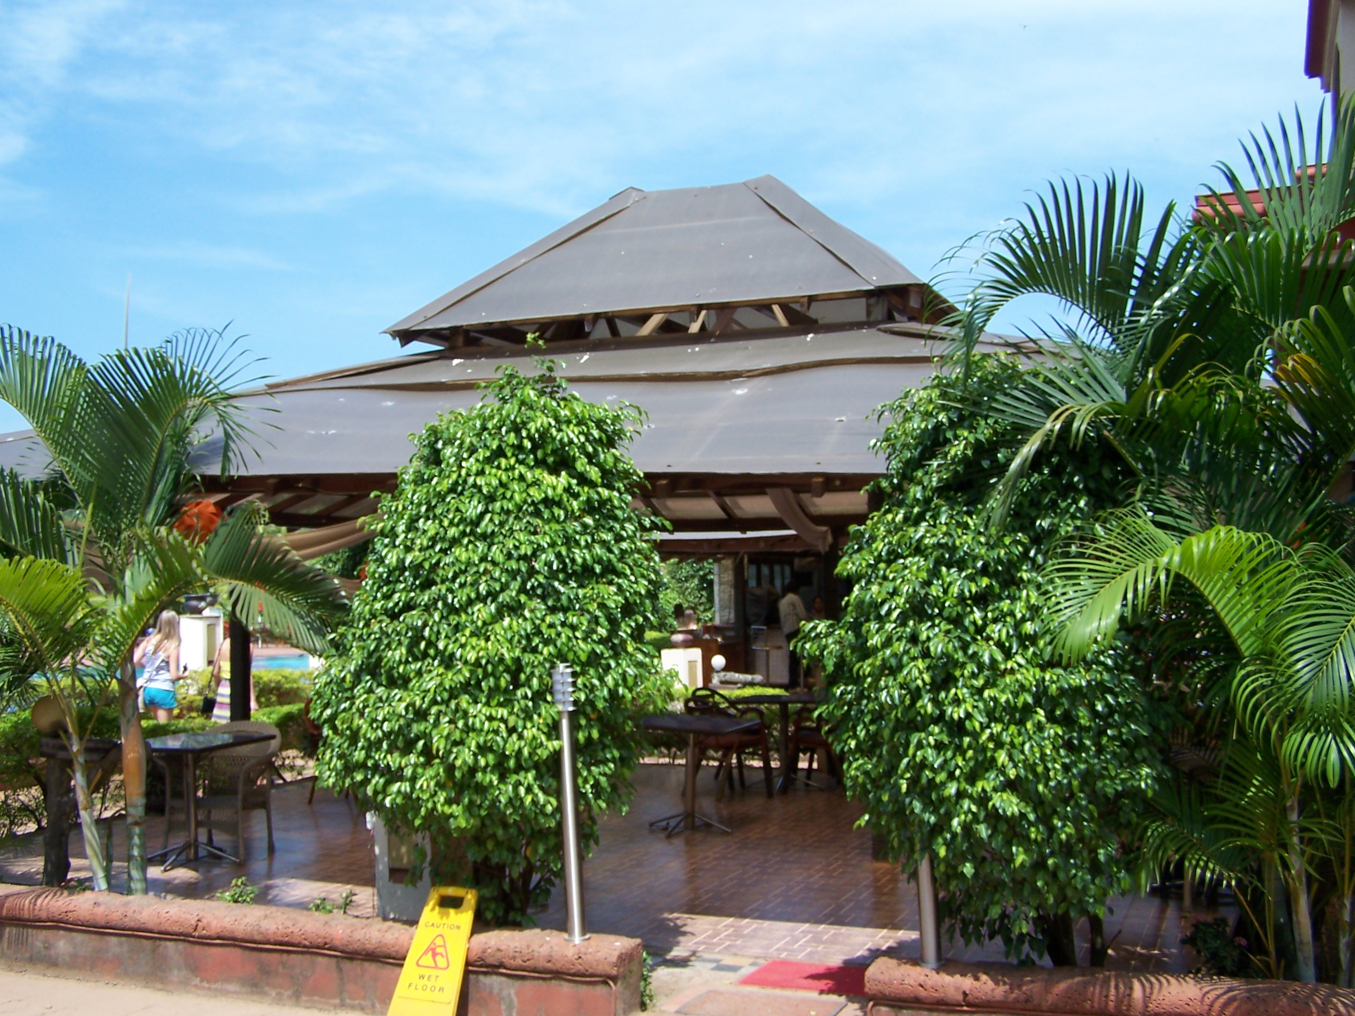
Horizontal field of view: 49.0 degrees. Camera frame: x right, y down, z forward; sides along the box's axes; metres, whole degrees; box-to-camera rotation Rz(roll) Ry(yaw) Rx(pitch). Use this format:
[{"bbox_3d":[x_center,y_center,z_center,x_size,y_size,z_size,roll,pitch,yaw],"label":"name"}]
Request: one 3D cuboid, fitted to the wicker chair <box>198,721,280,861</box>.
[{"bbox_3d":[-2.805,1.755,9.211,0.550,0.820,0.560,-1,-2,21],"label":"wicker chair"}]

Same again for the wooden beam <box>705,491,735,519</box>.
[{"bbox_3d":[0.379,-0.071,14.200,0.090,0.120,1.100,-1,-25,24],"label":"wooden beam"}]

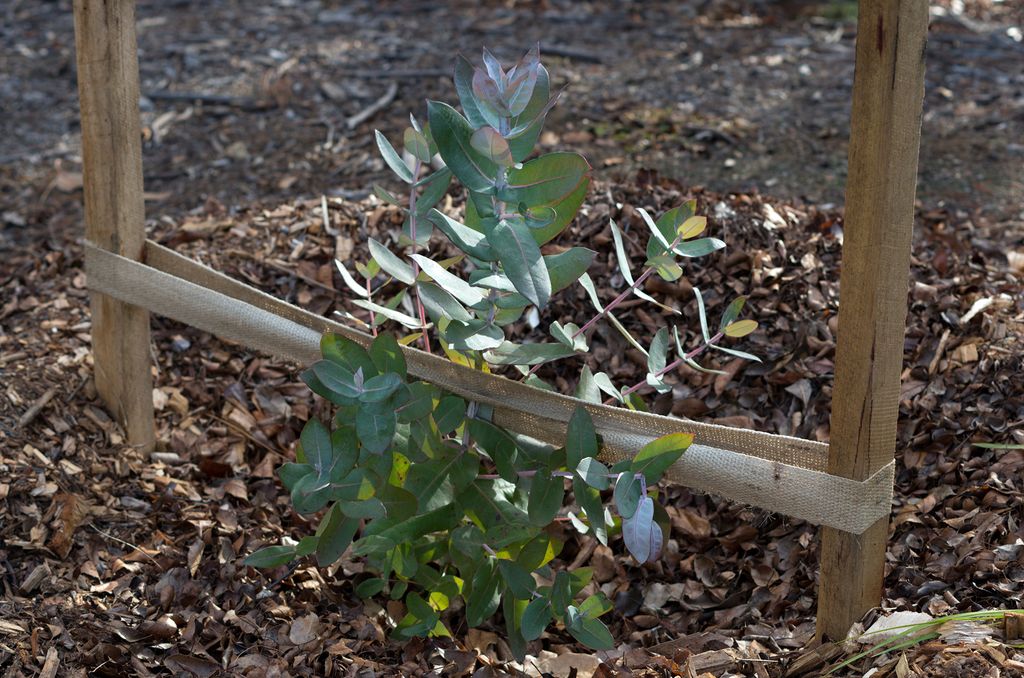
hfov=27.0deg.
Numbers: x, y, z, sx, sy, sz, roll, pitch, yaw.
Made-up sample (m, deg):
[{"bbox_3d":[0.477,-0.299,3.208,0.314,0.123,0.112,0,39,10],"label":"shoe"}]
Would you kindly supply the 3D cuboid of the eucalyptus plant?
[{"bbox_3d":[-0.008,-0.020,1.880,0.470,0.480,0.430,0,22,0],"label":"eucalyptus plant"}]

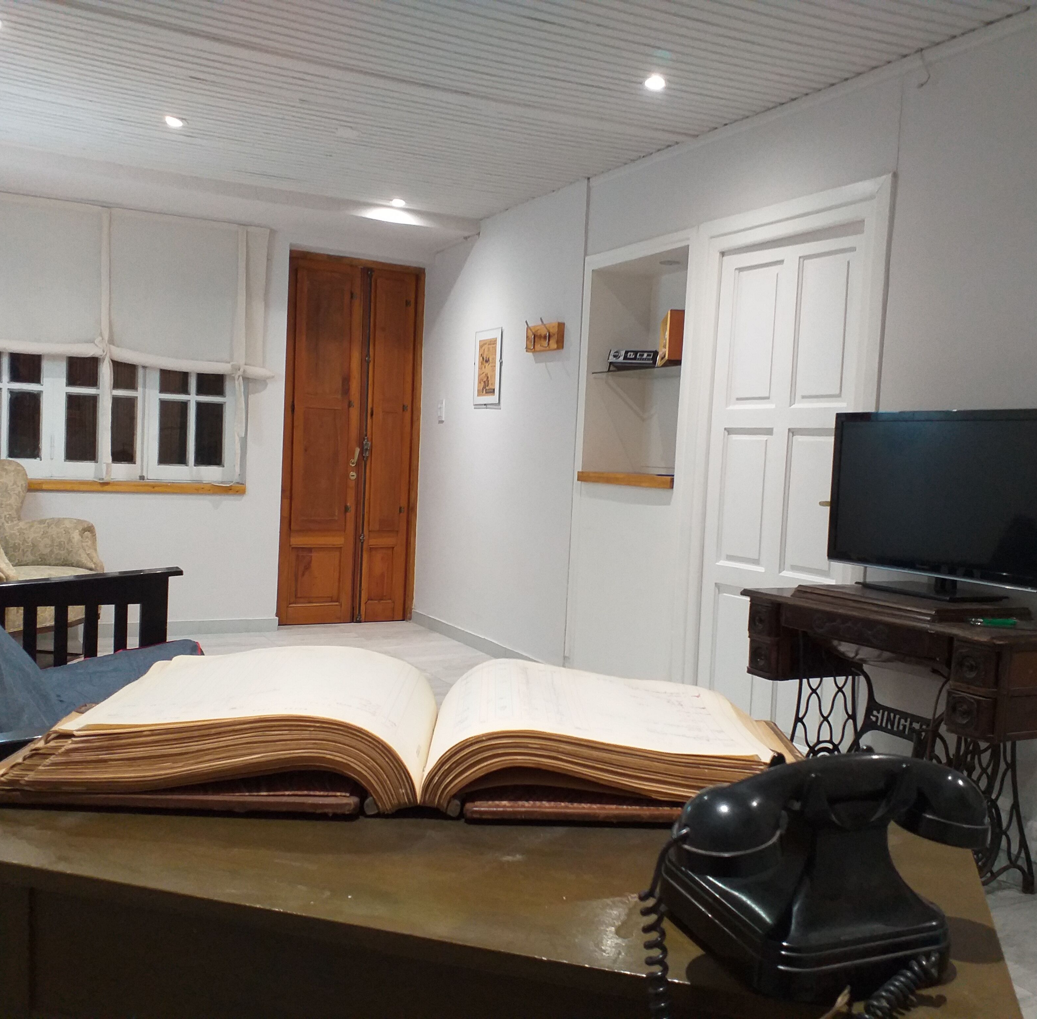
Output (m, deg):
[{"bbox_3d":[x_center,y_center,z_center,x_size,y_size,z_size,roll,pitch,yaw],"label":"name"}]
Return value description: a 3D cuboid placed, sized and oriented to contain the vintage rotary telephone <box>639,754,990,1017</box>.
[{"bbox_3d":[0.221,0.257,0.778,0.240,0.156,0.165,2,4,-19],"label":"vintage rotary telephone"}]

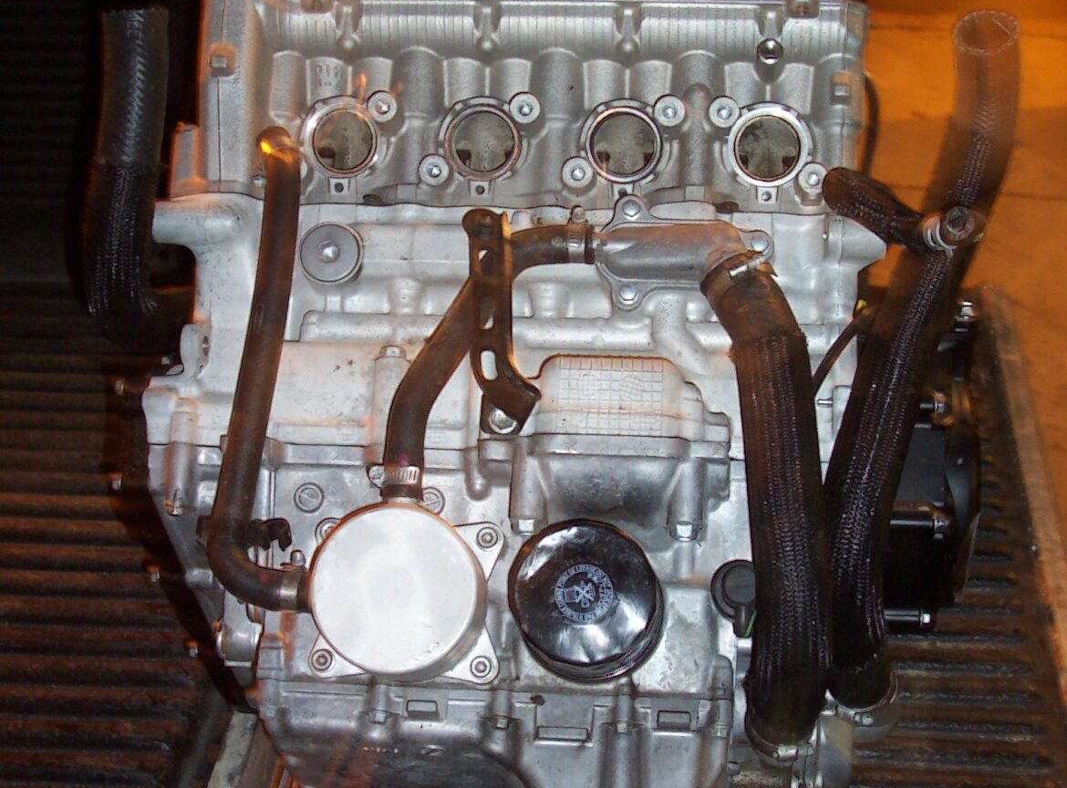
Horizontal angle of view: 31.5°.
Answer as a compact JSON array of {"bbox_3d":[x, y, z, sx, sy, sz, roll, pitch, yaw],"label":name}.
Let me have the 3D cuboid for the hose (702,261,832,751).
[{"bbox_3d":[0.112,0.052,0.905,0.051,0.058,0.238,-3,74,0],"label":"hose"}]

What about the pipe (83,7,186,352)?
[{"bbox_3d":[-0.211,-0.114,1.005,0.054,0.178,0.045,2,-3,0],"label":"pipe"}]

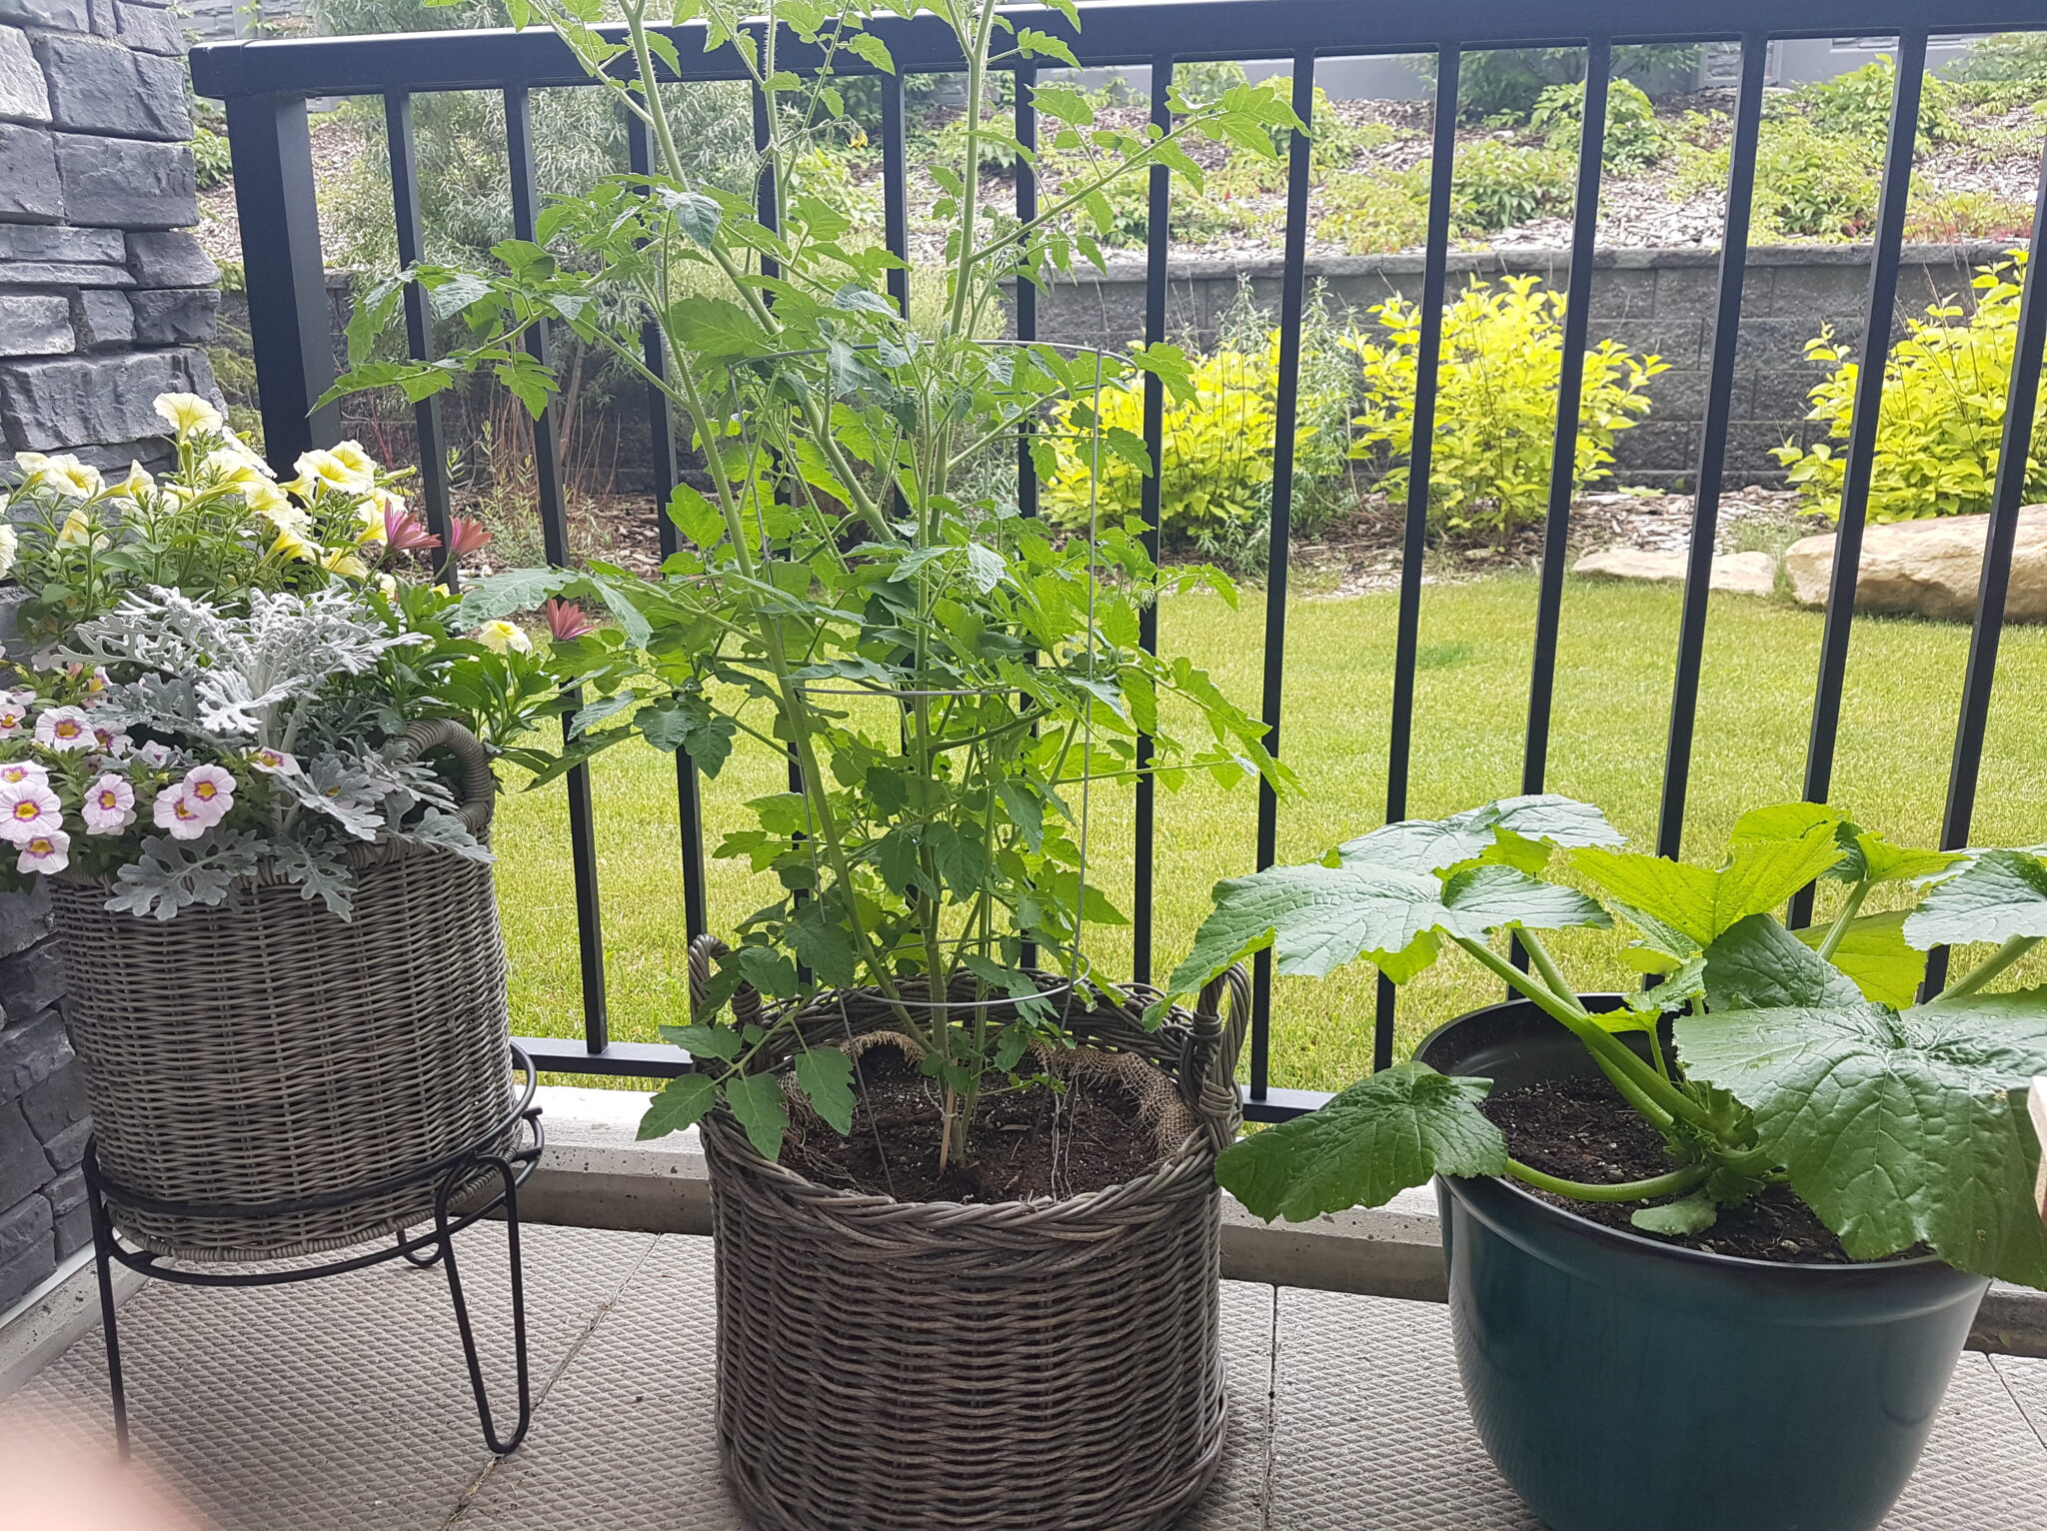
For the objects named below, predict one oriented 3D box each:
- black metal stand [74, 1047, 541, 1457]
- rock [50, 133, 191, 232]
[{"bbox_3d":[-0.571,0.397,1.281,0.352,0.268,0.350,2,15,10],"label":"black metal stand"},{"bbox_3d":[-0.841,-0.532,1.404,0.065,0.072,0.165,2,15,10],"label":"rock"}]

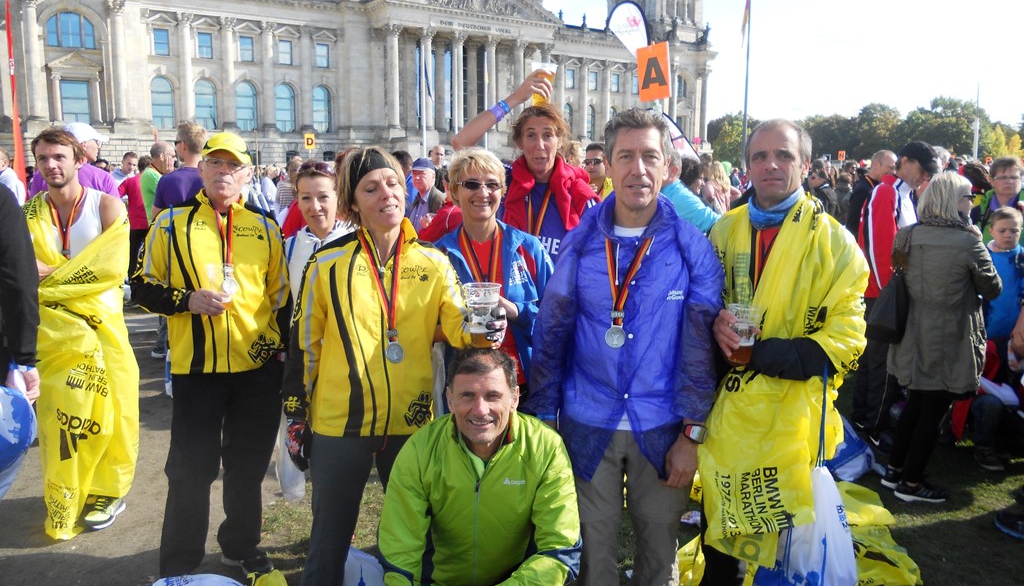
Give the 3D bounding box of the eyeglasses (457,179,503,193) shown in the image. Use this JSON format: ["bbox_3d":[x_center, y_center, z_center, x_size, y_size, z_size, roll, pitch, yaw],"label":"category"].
[{"bbox_3d":[-0.095,-0.323,2.420,0.140,0.042,0.130,-2,8,-12],"label":"eyeglasses"}]

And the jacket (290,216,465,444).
[{"bbox_3d":[-0.354,0.086,2.120,0.480,0.560,0.380,-4,9,-20],"label":"jacket"}]

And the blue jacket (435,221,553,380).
[{"bbox_3d":[-0.085,0.051,2.480,0.450,0.550,0.320,-1,8,-6],"label":"blue jacket"}]

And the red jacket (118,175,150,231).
[{"bbox_3d":[-4.106,-1.008,8.900,0.500,0.630,0.320,-3,8,-15],"label":"red jacket"}]

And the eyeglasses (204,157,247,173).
[{"bbox_3d":[-0.971,-0.432,2.706,0.148,0.045,0.140,7,5,-12],"label":"eyeglasses"}]

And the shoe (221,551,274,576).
[{"bbox_3d":[-1.005,1.028,3.035,0.265,0.105,0.100,6,10,34],"label":"shoe"}]

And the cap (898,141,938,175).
[{"bbox_3d":[2.083,-0.694,4.093,0.250,0.135,0.175,30,21,23],"label":"cap"}]

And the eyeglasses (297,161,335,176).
[{"bbox_3d":[-0.709,-0.451,2.895,0.145,0.050,0.130,5,-29,-10],"label":"eyeglasses"}]

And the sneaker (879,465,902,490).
[{"bbox_3d":[1.948,0.905,3.896,0.265,0.110,0.100,5,10,33],"label":"sneaker"}]

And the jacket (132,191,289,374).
[{"bbox_3d":[-1.110,-0.042,2.930,0.550,0.650,0.360,-4,9,-23],"label":"jacket"}]

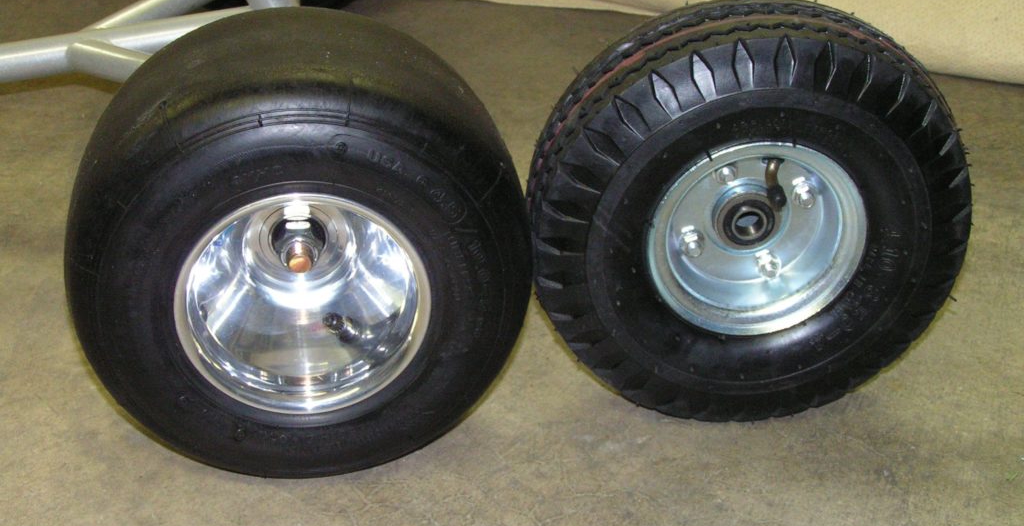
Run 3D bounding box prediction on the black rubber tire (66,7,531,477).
[{"bbox_3d":[-0.122,-0.010,0.924,0.260,0.260,0.147,-4,29,-7],"label":"black rubber tire"}]

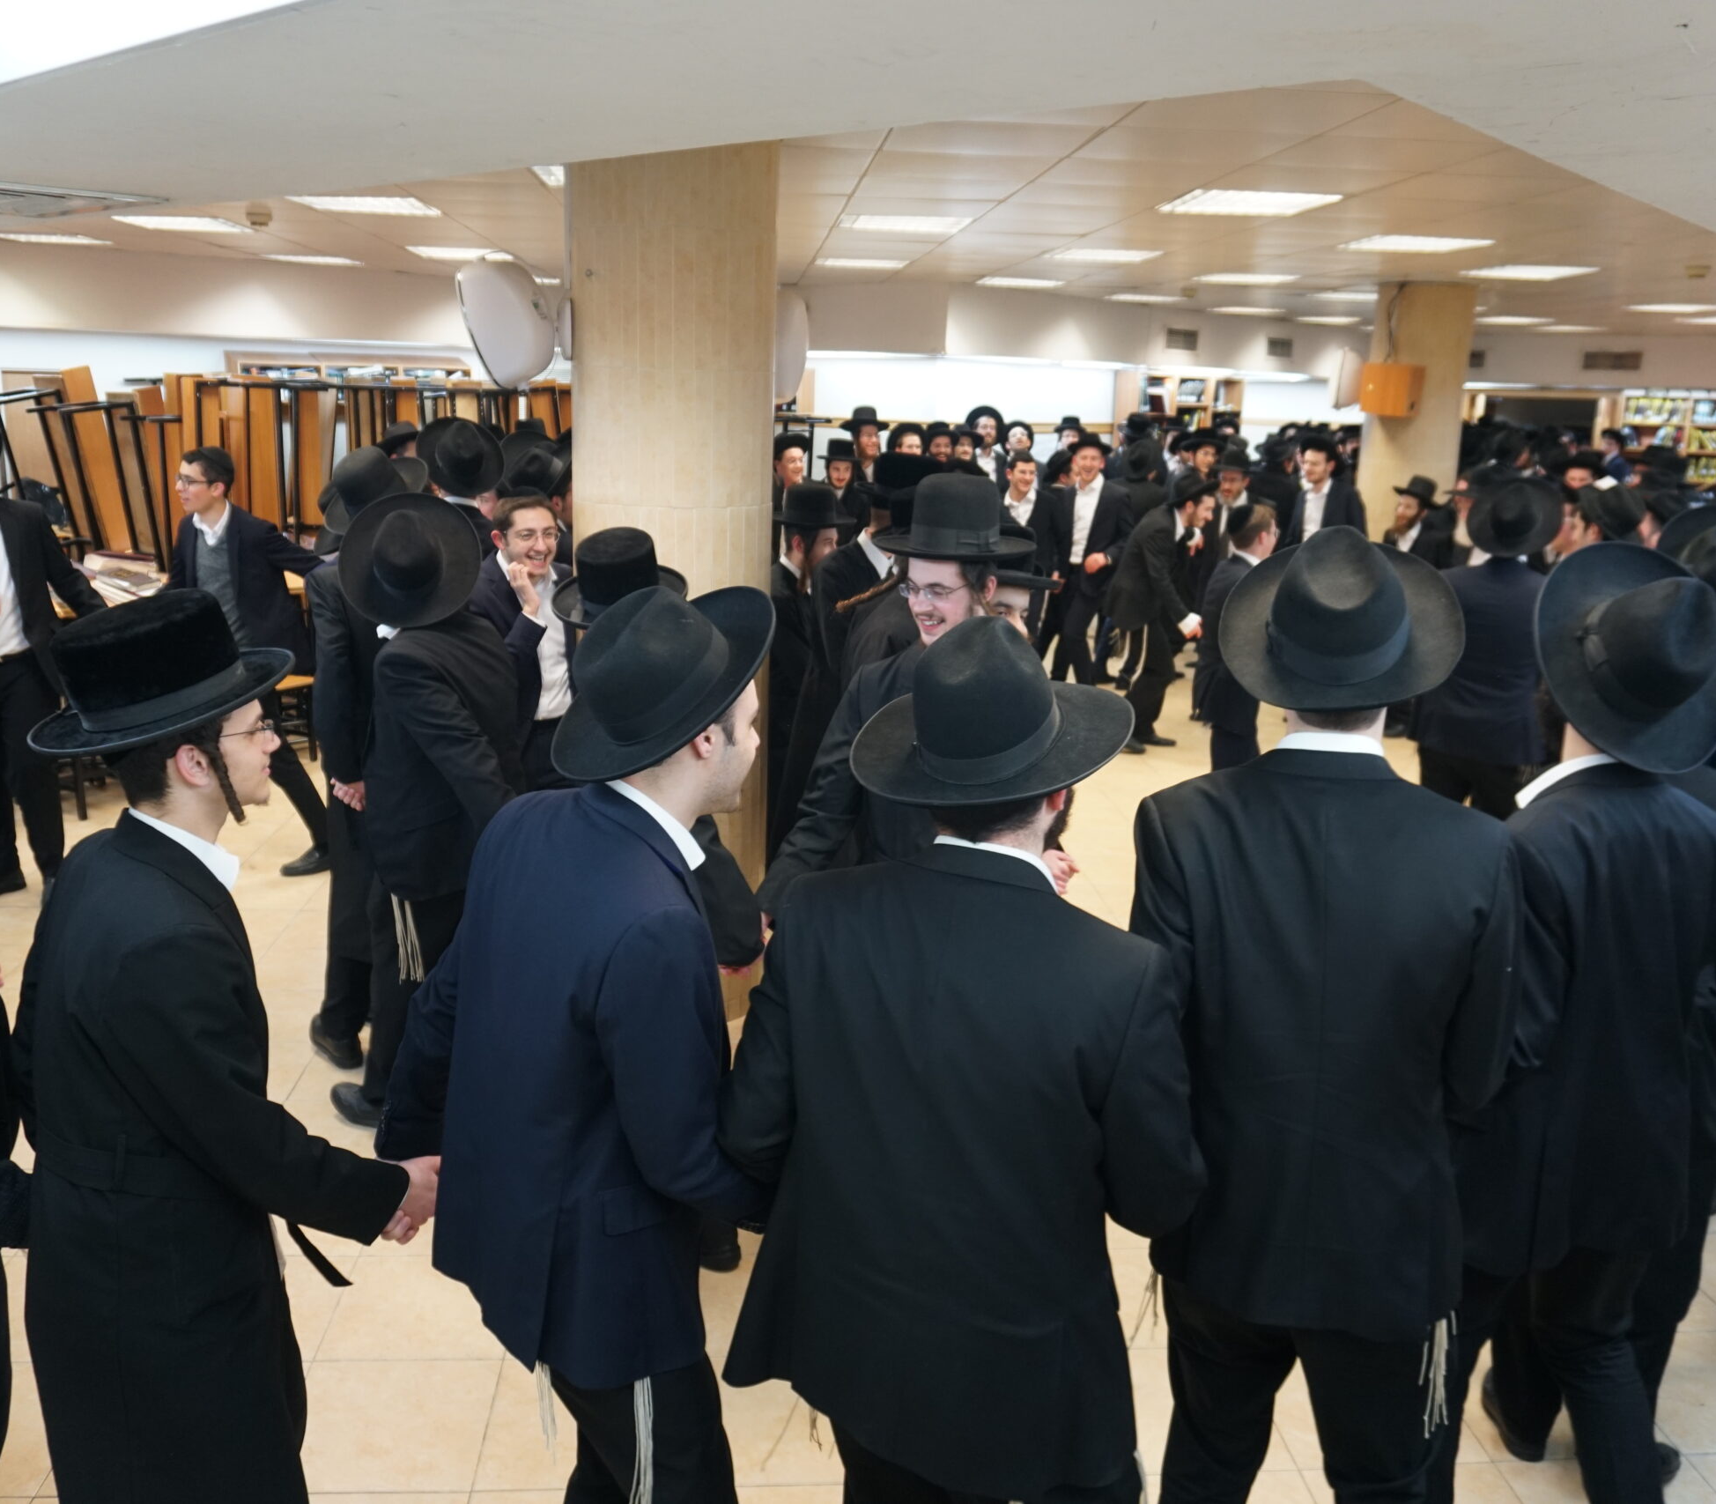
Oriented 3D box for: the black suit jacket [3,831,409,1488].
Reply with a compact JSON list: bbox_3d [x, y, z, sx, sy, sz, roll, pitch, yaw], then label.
[{"bbox_3d":[-0.844,0.595,2.007,0.420,1.080,0.540,-9,17,-36],"label":"black suit jacket"}]

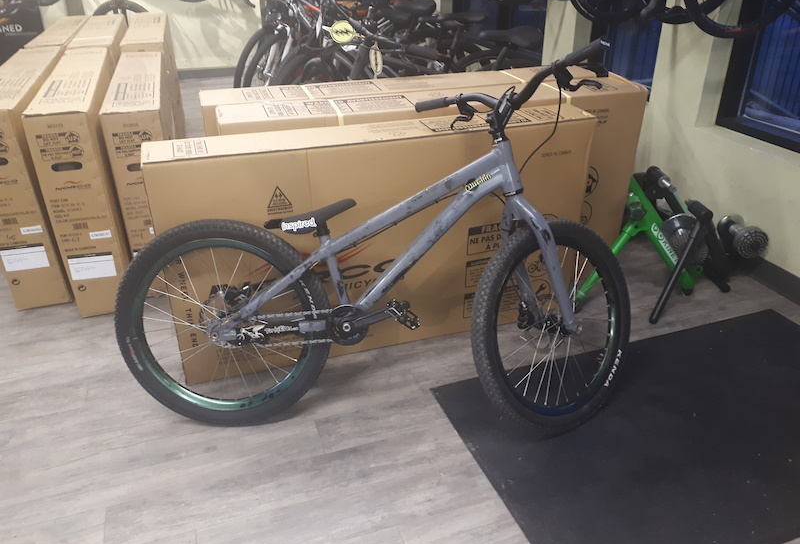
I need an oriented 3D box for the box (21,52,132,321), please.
[{"bbox_3d":[-1.384,-0.501,2.840,0.193,0.772,1.460,-10,30,-18],"label":"box"}]

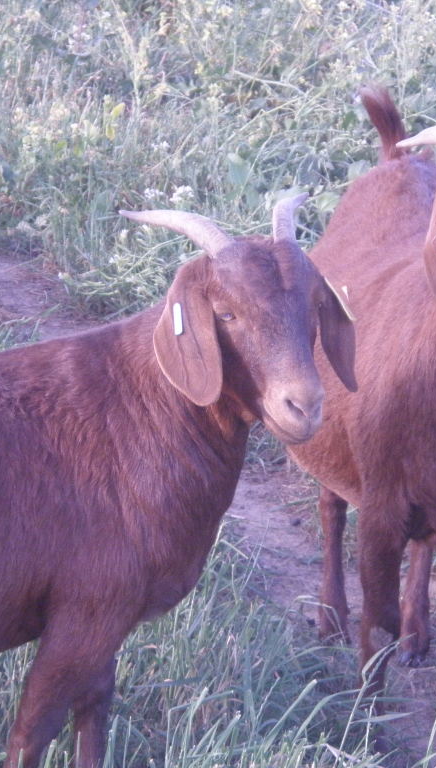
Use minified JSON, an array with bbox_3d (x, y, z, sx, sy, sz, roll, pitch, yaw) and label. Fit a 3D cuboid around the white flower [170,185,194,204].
[{"bbox_3d":[-0.073,-0.388,6.900,0.049,0.034,0.045,0,13,0],"label":"white flower"}]

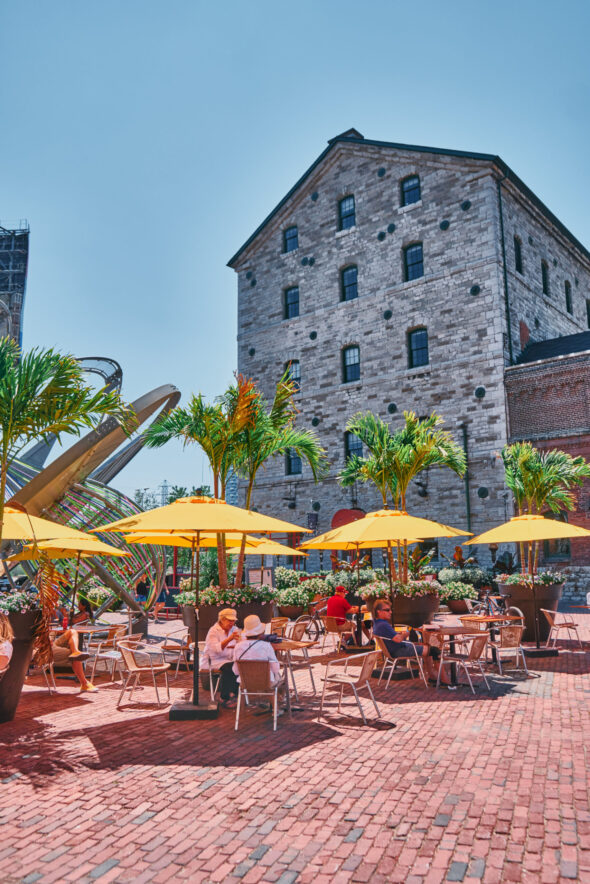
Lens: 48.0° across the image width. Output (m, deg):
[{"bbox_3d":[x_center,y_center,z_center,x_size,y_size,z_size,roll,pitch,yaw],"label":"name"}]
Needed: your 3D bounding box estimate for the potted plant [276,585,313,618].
[{"bbox_3d":[-0.015,4.945,20.445,1.060,1.020,1.060,-1,-10,0],"label":"potted plant"}]

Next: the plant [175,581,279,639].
[{"bbox_3d":[-1.005,2.941,9.985,1.500,1.400,1.500,0,-11,-6],"label":"plant"}]

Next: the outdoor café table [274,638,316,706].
[{"bbox_3d":[-0.275,2.852,7.989,0.810,0.750,0.810,-5,-10,25],"label":"outdoor café table"}]

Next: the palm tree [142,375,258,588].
[{"bbox_3d":[-1.433,0.620,10.054,1.660,3.220,1.500,-1,-10,0],"label":"palm tree"}]

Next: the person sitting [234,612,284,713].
[{"bbox_3d":[-0.398,2.551,7.578,0.570,1.190,0.780,-3,-11,10],"label":"person sitting"}]

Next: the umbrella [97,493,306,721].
[{"bbox_3d":[-1.194,1.958,8.161,2.720,2.620,2.500,-2,-11,6],"label":"umbrella"}]

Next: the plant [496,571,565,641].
[{"bbox_3d":[5.154,3.583,14.484,1.470,1.470,1.470,-1,-10,0],"label":"plant"}]

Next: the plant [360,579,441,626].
[{"bbox_3d":[1.865,3.134,11.725,1.450,1.430,1.450,-1,-10,0],"label":"plant"}]

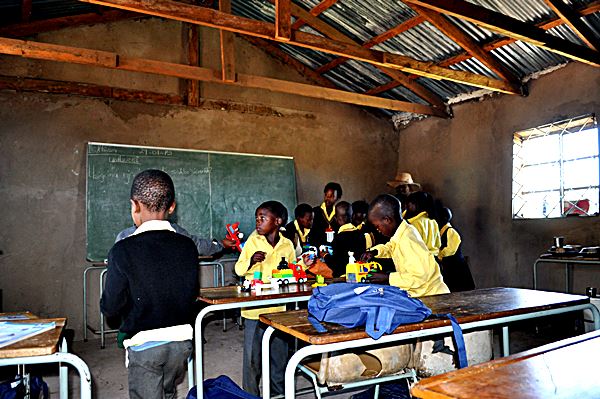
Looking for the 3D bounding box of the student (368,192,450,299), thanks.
[{"bbox_3d":[0.662,0.624,2.794,0.540,1.315,0.400,-1,-4,9],"label":"student"}]

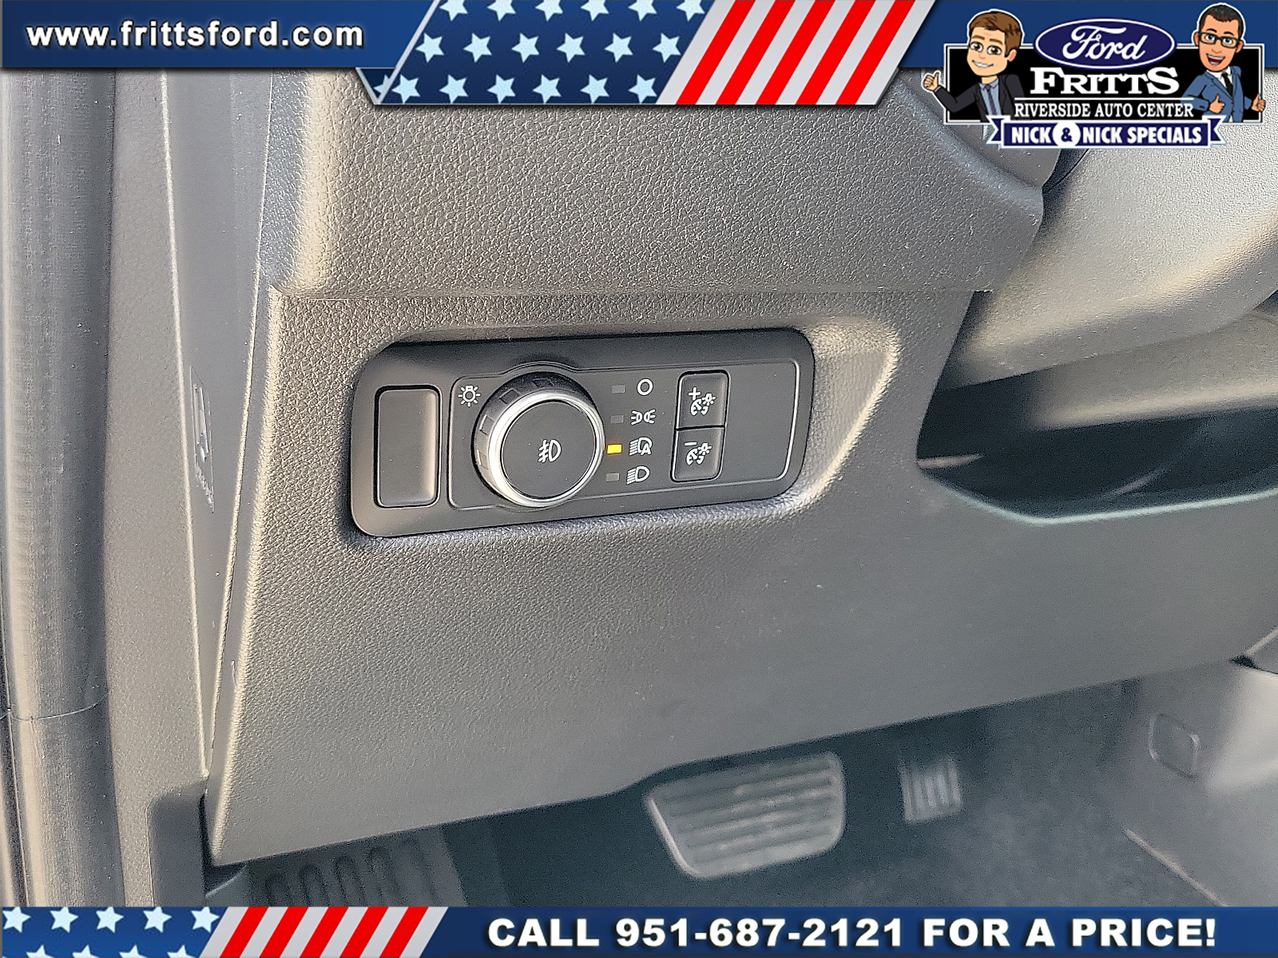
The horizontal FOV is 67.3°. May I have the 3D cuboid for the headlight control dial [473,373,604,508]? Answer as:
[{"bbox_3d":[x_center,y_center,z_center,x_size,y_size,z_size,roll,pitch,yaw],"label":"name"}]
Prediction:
[{"bbox_3d":[-0.031,-0.012,0.302,0.040,0.040,0.019,-3,17,-20],"label":"headlight control dial"}]

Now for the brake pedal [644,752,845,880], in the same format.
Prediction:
[{"bbox_3d":[0.064,0.207,0.593,0.126,0.058,0.025,-3,-11,-20],"label":"brake pedal"}]

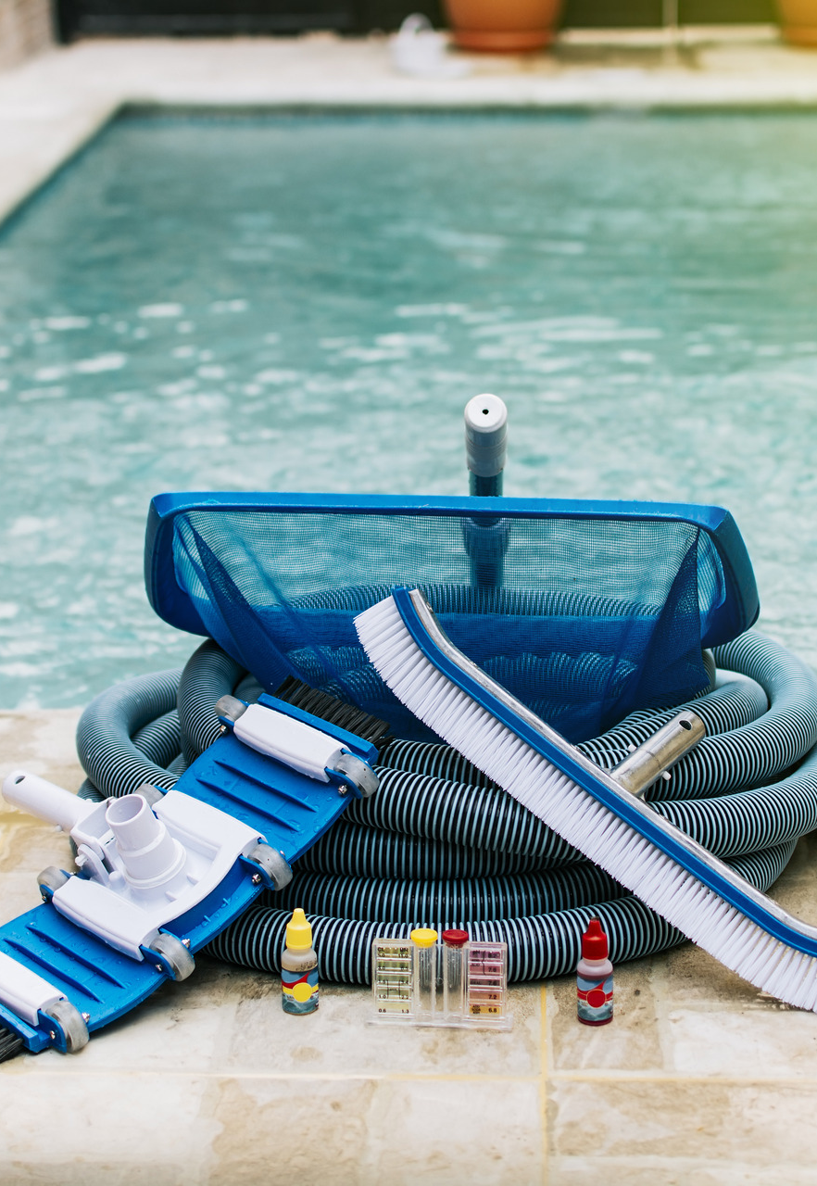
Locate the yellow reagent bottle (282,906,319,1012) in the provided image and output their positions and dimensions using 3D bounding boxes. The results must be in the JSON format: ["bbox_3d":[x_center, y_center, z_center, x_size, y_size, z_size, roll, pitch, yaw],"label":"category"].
[{"bbox_3d":[-0.072,0.243,1.701,0.025,0.073,0.025,0,19,0],"label":"yellow reagent bottle"}]

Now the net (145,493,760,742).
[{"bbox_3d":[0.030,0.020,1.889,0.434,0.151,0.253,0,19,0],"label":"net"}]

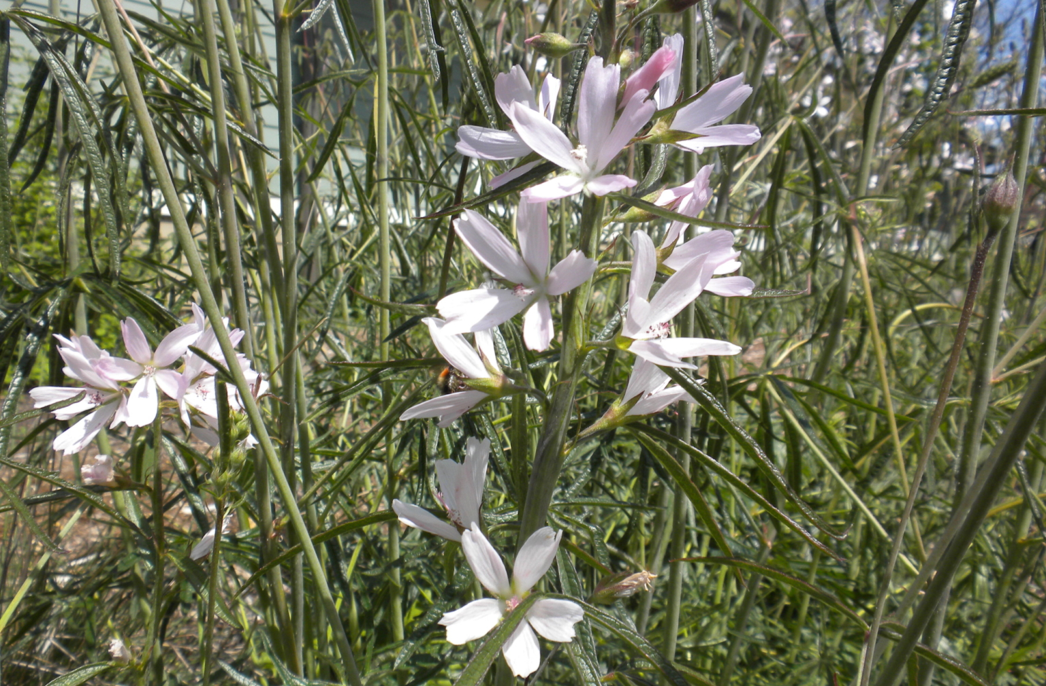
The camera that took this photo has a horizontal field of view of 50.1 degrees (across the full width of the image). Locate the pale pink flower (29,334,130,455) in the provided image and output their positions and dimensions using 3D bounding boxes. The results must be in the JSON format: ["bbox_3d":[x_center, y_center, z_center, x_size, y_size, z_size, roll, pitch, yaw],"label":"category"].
[{"bbox_3d":[-0.190,0.022,0.480,0.032,0.048,0.047,-12,7,-25],"label":"pale pink flower"}]

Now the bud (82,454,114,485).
[{"bbox_3d":[-0.182,0.054,0.480,0.013,0.012,0.013,-3,3,-24],"label":"bud"}]

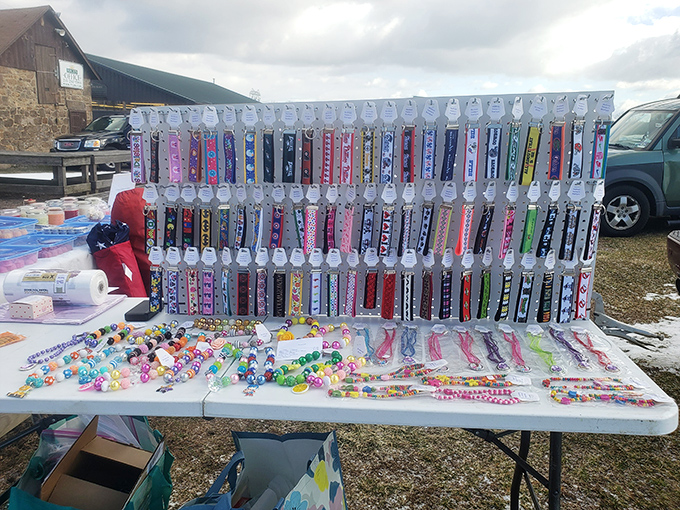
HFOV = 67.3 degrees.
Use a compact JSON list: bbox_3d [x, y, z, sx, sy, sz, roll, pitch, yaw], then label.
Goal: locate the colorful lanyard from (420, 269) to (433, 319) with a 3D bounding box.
[{"bbox_3d":[0.239,0.112,1.403,0.034,0.143,0.014,2,14,7],"label":"colorful lanyard"}]

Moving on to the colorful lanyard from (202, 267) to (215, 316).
[{"bbox_3d":[-0.384,0.109,1.493,0.033,0.139,0.014,3,13,-3],"label":"colorful lanyard"}]

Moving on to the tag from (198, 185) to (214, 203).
[{"bbox_3d":[-0.363,-0.168,1.398,0.044,0.055,0.005,1,13,4],"label":"tag"}]

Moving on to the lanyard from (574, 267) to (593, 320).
[{"bbox_3d":[0.649,0.103,1.359,0.034,0.144,0.012,1,13,7],"label":"lanyard"}]

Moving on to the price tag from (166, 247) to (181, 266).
[{"bbox_3d":[-0.475,0.004,1.460,0.043,0.056,0.005,3,14,-4],"label":"price tag"}]

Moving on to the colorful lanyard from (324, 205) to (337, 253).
[{"bbox_3d":[-0.026,-0.068,1.373,0.032,0.135,0.012,-5,17,-32],"label":"colorful lanyard"}]

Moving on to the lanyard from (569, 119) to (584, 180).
[{"bbox_3d":[0.577,-0.256,1.245,0.034,0.140,0.014,-1,13,8],"label":"lanyard"}]

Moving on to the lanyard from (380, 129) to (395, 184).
[{"bbox_3d":[0.121,-0.250,1.298,0.032,0.143,0.014,3,14,5],"label":"lanyard"}]

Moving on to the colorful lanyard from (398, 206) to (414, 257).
[{"bbox_3d":[0.176,-0.064,1.359,0.034,0.140,0.014,5,14,7],"label":"colorful lanyard"}]

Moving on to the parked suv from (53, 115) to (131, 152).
[{"bbox_3d":[-7.050,-3.780,17.100,1.900,1.800,4.870,5,14,21],"label":"parked suv"}]

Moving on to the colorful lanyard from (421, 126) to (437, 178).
[{"bbox_3d":[0.225,-0.259,1.293,0.034,0.129,0.014,2,14,7],"label":"colorful lanyard"}]

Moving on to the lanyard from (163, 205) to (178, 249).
[{"bbox_3d":[-0.475,-0.076,1.434,0.032,0.142,0.014,5,14,-8],"label":"lanyard"}]

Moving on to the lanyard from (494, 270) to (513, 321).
[{"bbox_3d":[0.442,0.111,1.373,0.032,0.136,0.012,-4,16,-24],"label":"lanyard"}]

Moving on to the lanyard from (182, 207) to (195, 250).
[{"bbox_3d":[-0.421,-0.074,1.423,0.033,0.131,0.011,2,15,-10],"label":"lanyard"}]

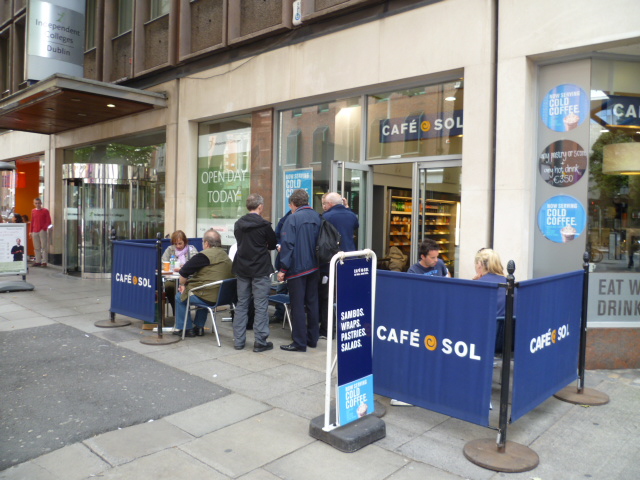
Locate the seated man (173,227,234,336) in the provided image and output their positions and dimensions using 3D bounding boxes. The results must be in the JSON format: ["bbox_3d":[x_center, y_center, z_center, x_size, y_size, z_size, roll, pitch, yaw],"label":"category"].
[{"bbox_3d":[-1.371,0.514,6.177,0.800,1.290,0.560,3,3,35],"label":"seated man"}]

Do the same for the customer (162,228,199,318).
[{"bbox_3d":[-1.896,0.493,7.028,0.480,1.230,0.640,1,2,-2],"label":"customer"}]

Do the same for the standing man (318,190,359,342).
[{"bbox_3d":[0.246,0.294,6.356,0.520,1.760,0.380,1,3,-18],"label":"standing man"}]

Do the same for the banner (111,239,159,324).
[{"bbox_3d":[-2.316,0.496,6.443,1.081,0.918,0.050,3,3,42],"label":"banner"}]

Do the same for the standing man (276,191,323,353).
[{"bbox_3d":[-0.219,0.323,5.674,0.510,1.760,0.370,0,3,-30],"label":"standing man"}]

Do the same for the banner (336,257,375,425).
[{"bbox_3d":[0.255,0.694,3.596,0.040,1.136,0.394,3,3,41],"label":"banner"}]

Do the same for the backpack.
[{"bbox_3d":[0.103,0.011,5.620,0.210,0.480,0.290,3,3,41],"label":"backpack"}]

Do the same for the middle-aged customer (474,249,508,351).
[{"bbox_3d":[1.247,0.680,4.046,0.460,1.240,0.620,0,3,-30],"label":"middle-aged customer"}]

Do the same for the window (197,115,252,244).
[{"bbox_3d":[-1.685,-0.847,8.919,1.500,2.470,0.080,4,3,43],"label":"window"}]

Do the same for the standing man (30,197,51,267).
[{"bbox_3d":[-7.193,-0.218,13.300,0.480,1.760,0.340,1,2,-14],"label":"standing man"}]

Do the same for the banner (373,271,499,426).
[{"bbox_3d":[0.736,0.727,3.676,1.043,0.937,0.040,4,3,43],"label":"banner"}]

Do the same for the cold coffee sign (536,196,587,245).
[{"bbox_3d":[2.448,-0.208,5.248,0.475,0.485,0.020,3,3,41],"label":"cold coffee sign"}]

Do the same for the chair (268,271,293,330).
[{"bbox_3d":[-0.387,0.798,6.458,0.580,0.750,0.550,3,3,35],"label":"chair"}]

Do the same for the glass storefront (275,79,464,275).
[{"bbox_3d":[0.437,-0.363,6.996,3.105,3.050,0.200,3,3,41],"label":"glass storefront"}]

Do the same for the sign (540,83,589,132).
[{"bbox_3d":[2.446,-1.320,5.166,0.465,0.475,0.020,4,3,43],"label":"sign"}]

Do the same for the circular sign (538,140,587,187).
[{"bbox_3d":[2.433,-0.767,5.189,0.465,0.475,0.020,4,3,43],"label":"circular sign"}]

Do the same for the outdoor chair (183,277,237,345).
[{"bbox_3d":[-1.203,0.803,6.153,0.570,0.760,0.550,3,3,31],"label":"outdoor chair"}]

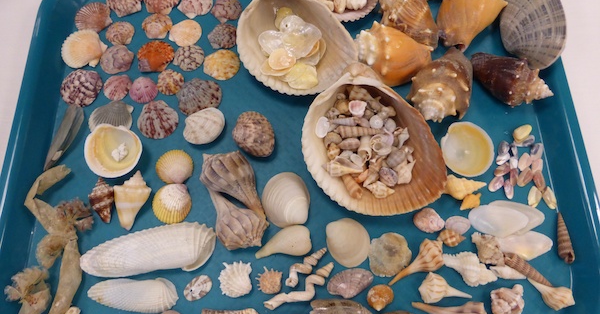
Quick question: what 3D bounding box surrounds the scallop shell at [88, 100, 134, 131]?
[{"bbox_3d":[-0.162,-0.034,0.373,0.038,0.009,0.038,2,70,1],"label":"scallop shell"}]

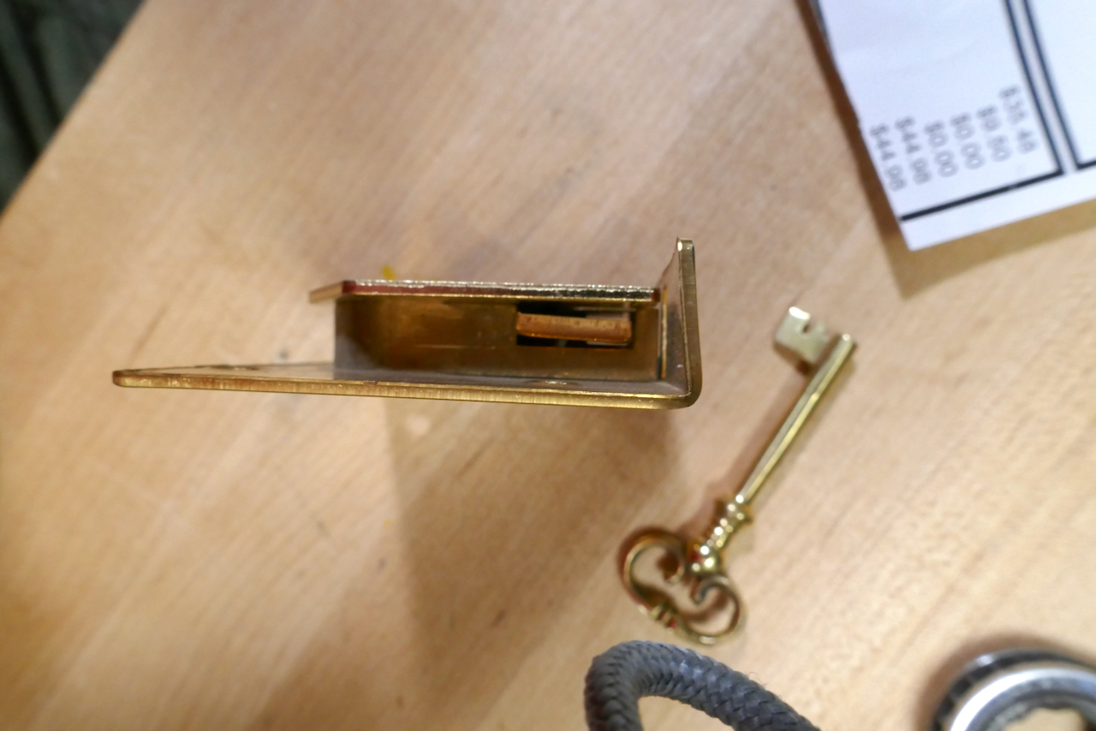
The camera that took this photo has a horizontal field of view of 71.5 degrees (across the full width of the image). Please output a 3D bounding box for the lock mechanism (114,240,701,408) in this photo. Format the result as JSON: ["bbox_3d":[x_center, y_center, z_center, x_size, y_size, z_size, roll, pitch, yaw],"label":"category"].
[{"bbox_3d":[-0.009,-0.005,0.098,0.051,0.068,0.014,2,91,6],"label":"lock mechanism"}]

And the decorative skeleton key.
[{"bbox_3d":[0.033,0.019,0.126,0.023,0.006,0.057,32,94,5],"label":"decorative skeleton key"}]

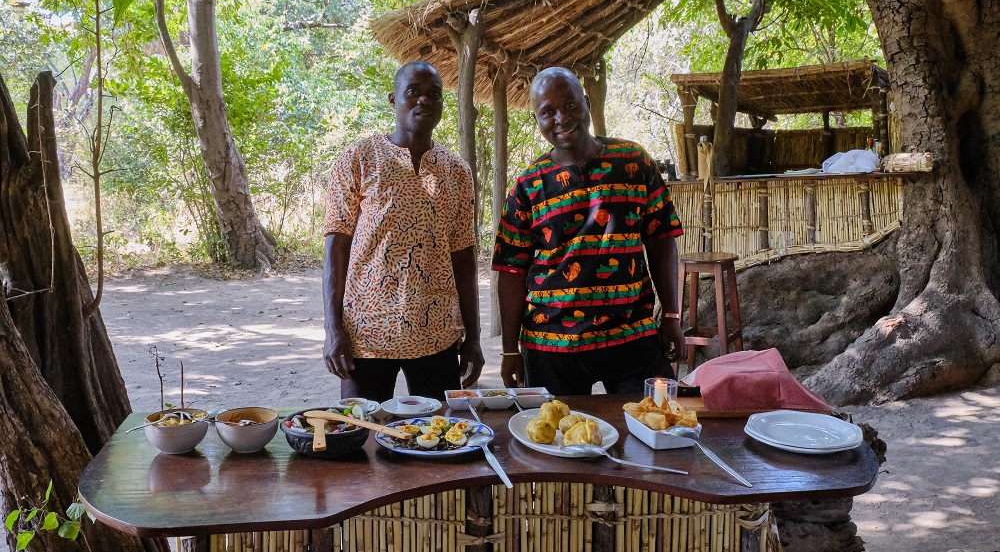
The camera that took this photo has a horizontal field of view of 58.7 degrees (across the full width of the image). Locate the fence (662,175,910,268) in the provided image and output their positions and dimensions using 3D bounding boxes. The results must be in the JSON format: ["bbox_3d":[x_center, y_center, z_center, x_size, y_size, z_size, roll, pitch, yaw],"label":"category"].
[{"bbox_3d":[1.950,-0.369,6.136,1.570,0.650,0.220,1,9,5],"label":"fence"}]

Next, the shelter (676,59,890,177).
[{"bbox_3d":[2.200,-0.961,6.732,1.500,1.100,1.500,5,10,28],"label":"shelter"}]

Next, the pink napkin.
[{"bbox_3d":[0.627,0.246,2.219,0.325,0.115,0.230,0,9,2],"label":"pink napkin"}]

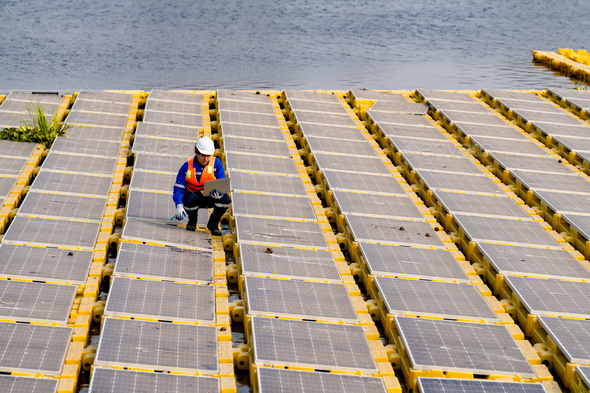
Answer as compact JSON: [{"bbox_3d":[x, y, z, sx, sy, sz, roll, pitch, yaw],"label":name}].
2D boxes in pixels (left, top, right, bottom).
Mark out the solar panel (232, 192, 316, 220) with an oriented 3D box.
[{"bbox_3d":[-0.272,0.137,28.536,0.993,0.040,1.963,5,7,-3],"label":"solar panel"}]

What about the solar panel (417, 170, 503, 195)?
[{"bbox_3d":[2.193,-0.165,30.865,0.993,0.040,1.963,5,7,-3],"label":"solar panel"}]

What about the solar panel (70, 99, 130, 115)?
[{"bbox_3d":[-3.416,-1.571,41.492,0.992,0.040,1.956,5,7,-3],"label":"solar panel"}]

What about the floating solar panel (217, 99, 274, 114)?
[{"bbox_3d":[-0.866,-1.588,41.803,0.993,0.040,1.963,5,7,-3],"label":"floating solar panel"}]

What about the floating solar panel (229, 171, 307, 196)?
[{"bbox_3d":[-0.381,-0.160,30.816,0.992,0.042,1.956,5,7,-3],"label":"floating solar panel"}]

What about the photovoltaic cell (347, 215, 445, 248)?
[{"bbox_3d":[1.119,0.403,26.449,0.993,0.040,1.963,5,7,-3],"label":"photovoltaic cell"}]

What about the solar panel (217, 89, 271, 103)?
[{"bbox_3d":[-0.963,-1.878,44.111,0.992,0.042,1.956,5,7,-3],"label":"solar panel"}]

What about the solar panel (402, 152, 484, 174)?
[{"bbox_3d":[2.099,-0.453,33.123,0.992,0.042,1.956,5,7,-3],"label":"solar panel"}]

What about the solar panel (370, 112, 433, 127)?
[{"bbox_3d":[1.789,-1.297,39.535,0.992,0.040,1.956,5,7,-3],"label":"solar panel"}]

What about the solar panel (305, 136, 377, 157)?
[{"bbox_3d":[0.713,-0.727,35.099,0.992,0.040,1.956,5,7,-3],"label":"solar panel"}]

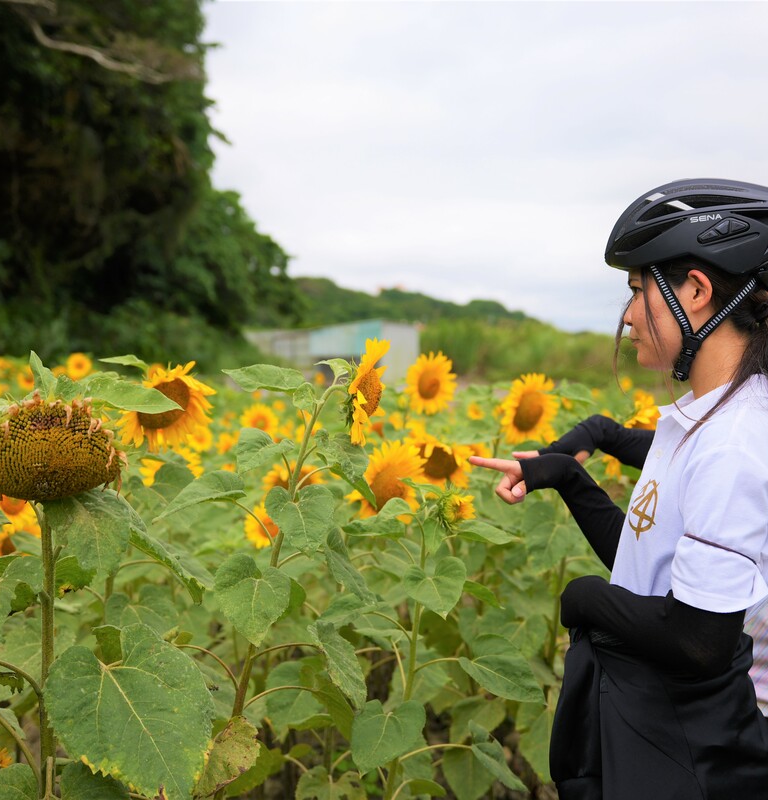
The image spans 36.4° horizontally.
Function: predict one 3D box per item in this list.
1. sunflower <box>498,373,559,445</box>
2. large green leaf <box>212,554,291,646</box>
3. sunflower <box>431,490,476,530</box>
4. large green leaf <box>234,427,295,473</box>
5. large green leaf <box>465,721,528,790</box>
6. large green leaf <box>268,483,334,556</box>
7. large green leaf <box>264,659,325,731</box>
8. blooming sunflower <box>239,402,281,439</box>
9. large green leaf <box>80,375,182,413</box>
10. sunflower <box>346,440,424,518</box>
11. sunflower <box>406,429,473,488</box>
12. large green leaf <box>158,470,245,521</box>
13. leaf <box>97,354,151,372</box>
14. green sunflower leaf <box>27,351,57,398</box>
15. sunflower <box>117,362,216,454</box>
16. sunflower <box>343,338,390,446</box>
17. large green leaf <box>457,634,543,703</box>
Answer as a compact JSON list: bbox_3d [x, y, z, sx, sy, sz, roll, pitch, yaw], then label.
[{"bbox_3d":[0.341,0.020,2.750,0.160,0.170,0.065,-1,9,-24],"label":"sunflower"},{"bbox_3d":[-0.189,0.285,1.660,0.112,0.132,0.060,0,2,-3],"label":"large green leaf"},{"bbox_3d":[0.117,0.185,1.970,0.060,0.072,0.070,1,2,37],"label":"sunflower"},{"bbox_3d":[-0.182,0.076,1.760,0.094,0.068,0.080,1,2,17],"label":"large green leaf"},{"bbox_3d":[0.198,0.625,2.050,0.120,0.050,0.070,42,26,18],"label":"large green leaf"},{"bbox_3d":[-0.130,0.190,1.840,0.105,0.120,0.040,-12,-22,-11],"label":"large green leaf"},{"bbox_3d":[-0.178,0.612,2.400,0.130,0.150,0.060,0,2,3],"label":"large green leaf"},{"bbox_3d":[-0.480,0.087,4.500,0.163,0.163,0.065,0,2,0],"label":"blooming sunflower"},{"bbox_3d":[-0.351,-0.008,1.620,0.145,0.045,0.095,12,30,4],"label":"large green leaf"},{"bbox_3d":[0.006,0.182,2.600,0.180,0.180,0.070,-1,17,-24],"label":"sunflower"},{"bbox_3d":[0.138,0.148,2.900,0.165,0.165,0.065,0,21,-3],"label":"sunflower"},{"bbox_3d":[-0.283,0.149,1.800,0.145,0.040,0.080,-24,21,-18],"label":"large green leaf"},{"bbox_3d":[-0.418,-0.059,1.870,0.090,0.028,0.055,6,2,-6],"label":"leaf"},{"bbox_3d":[-0.429,-0.027,1.460,0.045,0.075,0.025,-19,2,-25],"label":"green sunflower leaf"},{"bbox_3d":[-0.373,0.013,2.000,0.170,0.165,0.085,-1,17,-21],"label":"sunflower"},{"bbox_3d":[-0.029,-0.012,1.900,0.060,0.170,0.160,9,3,23],"label":"sunflower"},{"bbox_3d":[0.208,0.480,2.080,0.170,0.050,0.110,30,45,5],"label":"large green leaf"}]

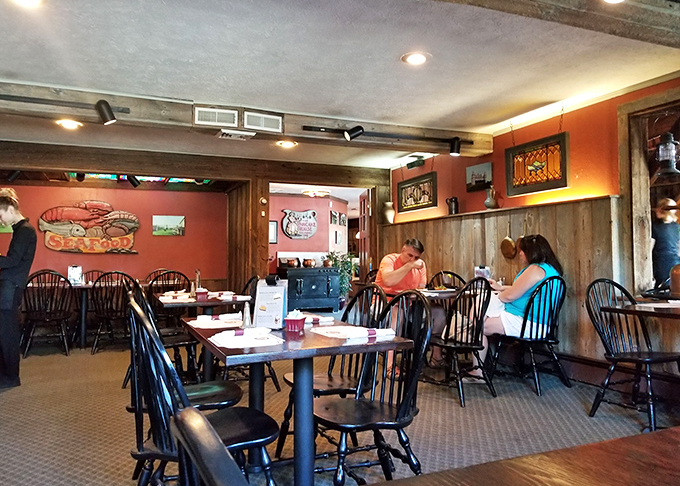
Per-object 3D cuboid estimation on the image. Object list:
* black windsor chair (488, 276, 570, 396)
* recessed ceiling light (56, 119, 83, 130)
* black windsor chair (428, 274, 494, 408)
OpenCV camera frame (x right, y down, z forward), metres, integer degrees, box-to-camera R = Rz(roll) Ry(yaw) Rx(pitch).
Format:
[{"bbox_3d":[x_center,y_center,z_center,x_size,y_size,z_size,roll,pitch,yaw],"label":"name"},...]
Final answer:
[{"bbox_3d":[1.622,0.750,4.404,0.465,0.944,0.530,1,-2,-33],"label":"black windsor chair"},{"bbox_3d":[-2.664,-1.159,5.038,0.220,0.040,0.220,0,-2,-23],"label":"recessed ceiling light"},{"bbox_3d":[0.898,0.730,4.032,0.460,0.925,0.530,0,-2,-34],"label":"black windsor chair"}]

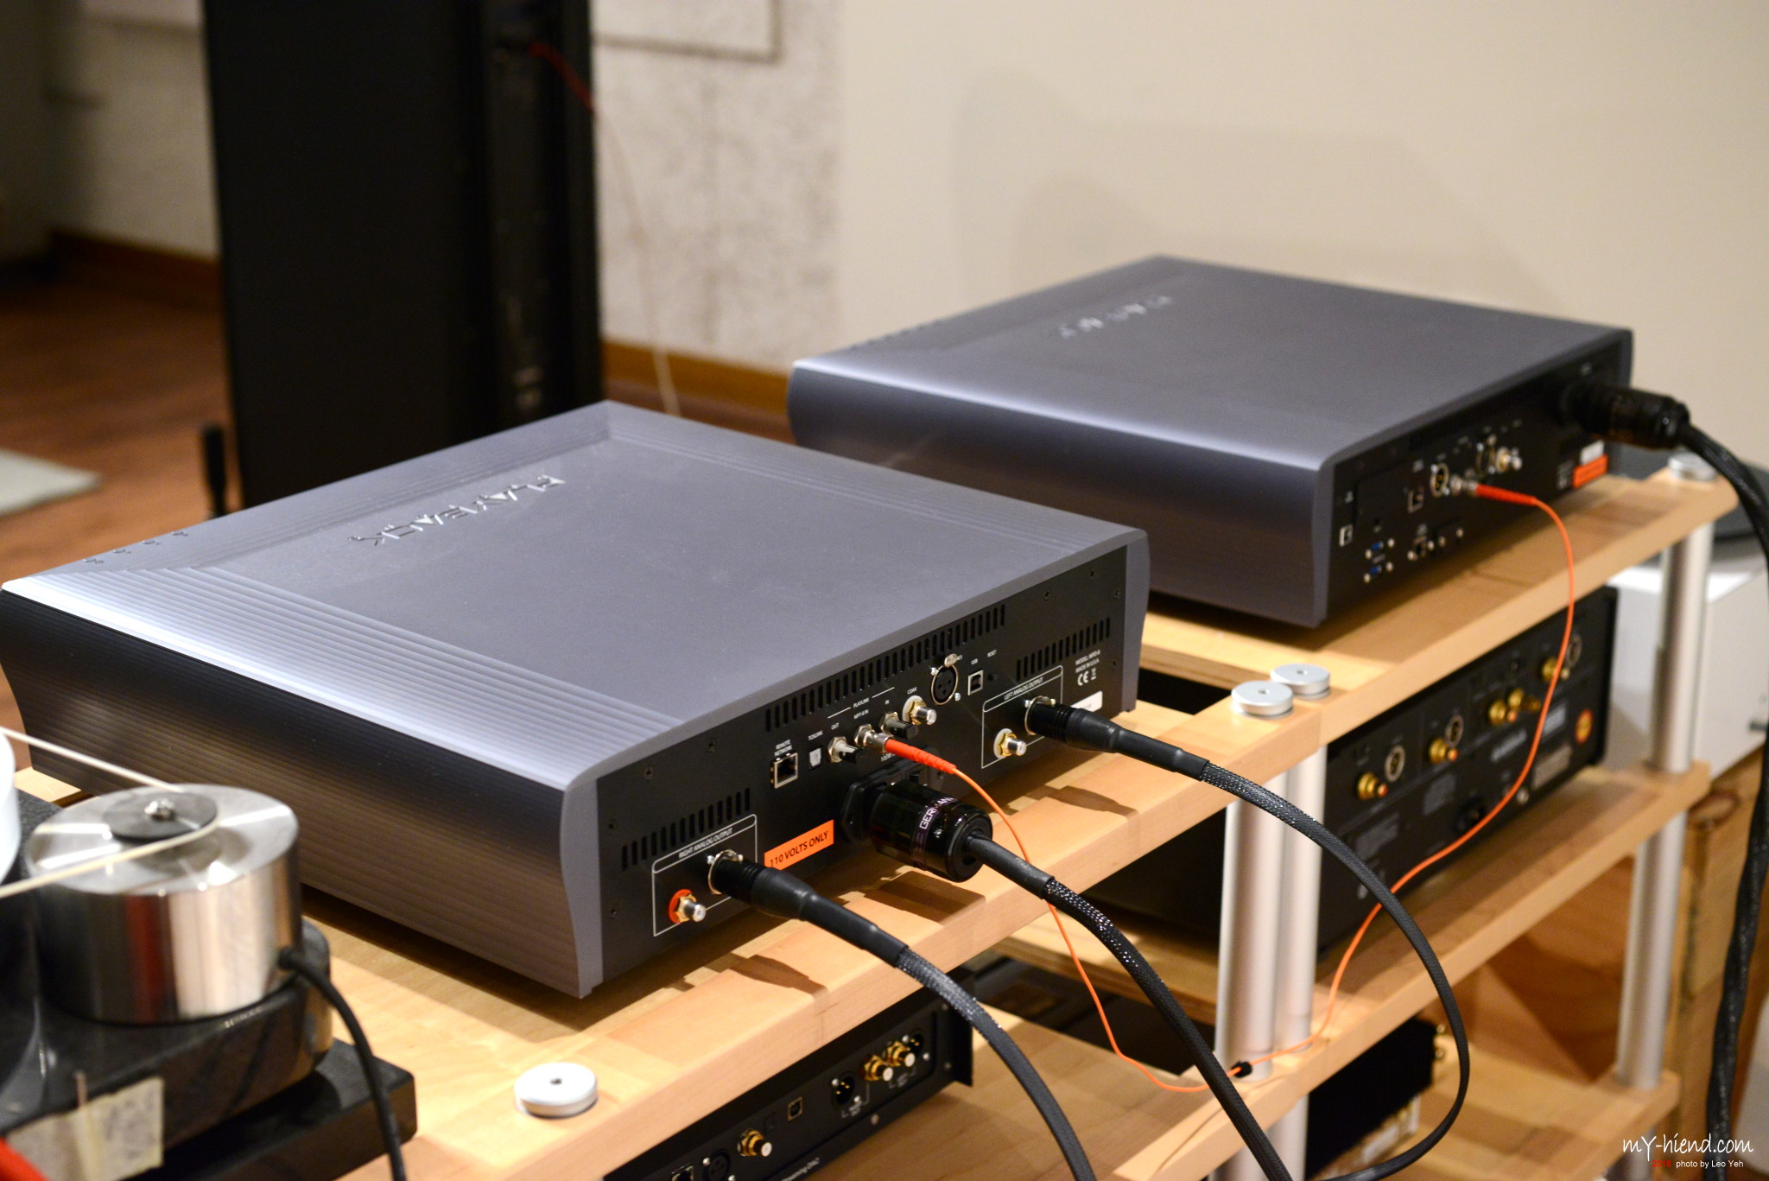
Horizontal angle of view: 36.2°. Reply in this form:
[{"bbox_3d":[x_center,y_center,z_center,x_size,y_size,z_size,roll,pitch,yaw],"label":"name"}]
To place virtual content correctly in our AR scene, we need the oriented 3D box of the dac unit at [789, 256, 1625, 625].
[{"bbox_3d":[0.244,-0.123,1.958,0.424,0.114,0.454,15,25,36],"label":"dac unit"}]

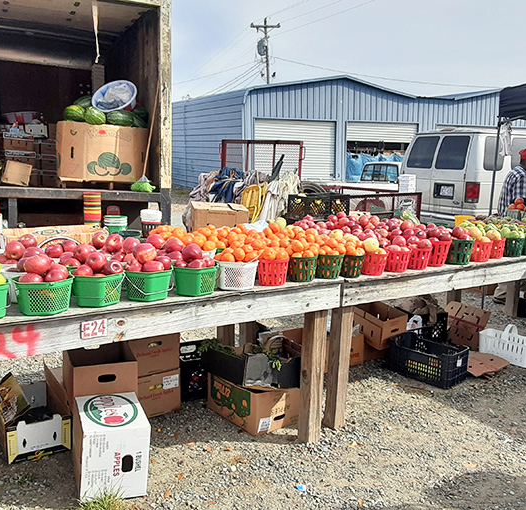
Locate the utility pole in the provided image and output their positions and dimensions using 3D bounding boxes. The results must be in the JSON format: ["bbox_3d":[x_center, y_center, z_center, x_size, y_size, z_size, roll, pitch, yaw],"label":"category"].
[{"bbox_3d":[0.426,-11.360,39.000,2.200,11.600,0.600,-3,11,-7],"label":"utility pole"}]

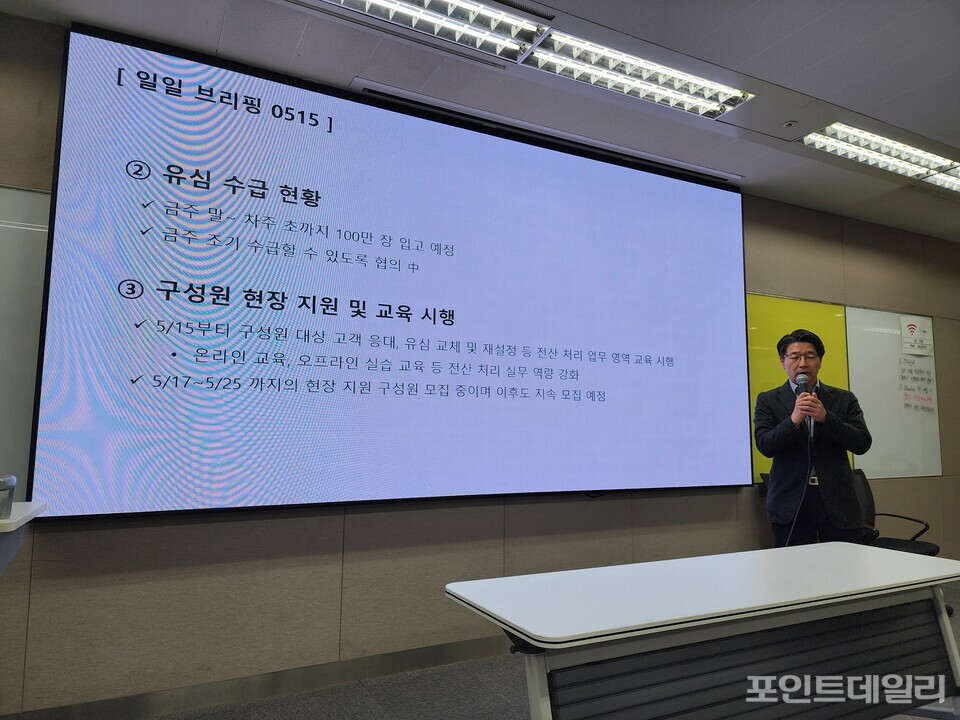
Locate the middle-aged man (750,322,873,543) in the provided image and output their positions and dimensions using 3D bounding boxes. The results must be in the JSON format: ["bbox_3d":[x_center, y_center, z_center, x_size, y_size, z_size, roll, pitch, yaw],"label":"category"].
[{"bbox_3d":[1.539,0.686,2.921,0.510,1.680,0.430,-2,-6,22],"label":"middle-aged man"}]

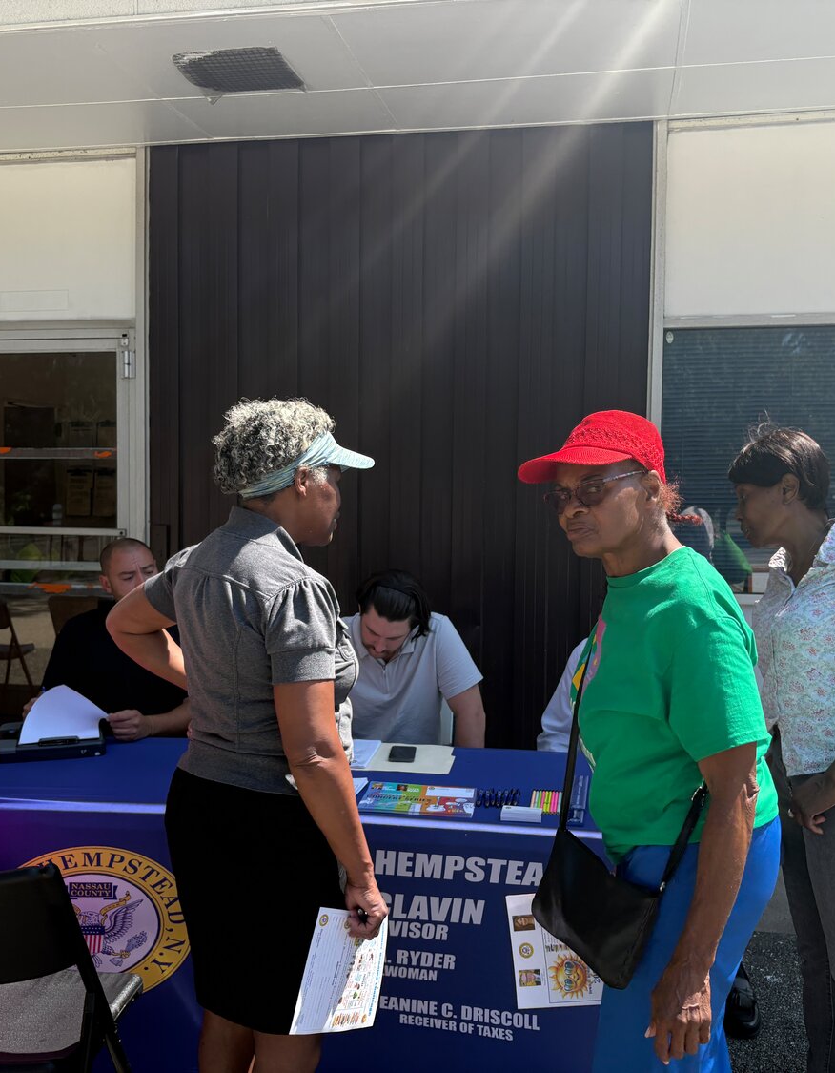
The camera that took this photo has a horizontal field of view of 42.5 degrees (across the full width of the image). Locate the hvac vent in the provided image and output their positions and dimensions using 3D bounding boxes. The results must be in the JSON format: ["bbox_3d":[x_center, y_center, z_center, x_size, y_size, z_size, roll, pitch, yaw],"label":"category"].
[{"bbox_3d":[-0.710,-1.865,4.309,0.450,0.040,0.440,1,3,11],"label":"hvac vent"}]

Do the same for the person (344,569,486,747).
[{"bbox_3d":[-0.080,0.721,3.415,0.560,1.275,0.800,1,3,6],"label":"person"}]

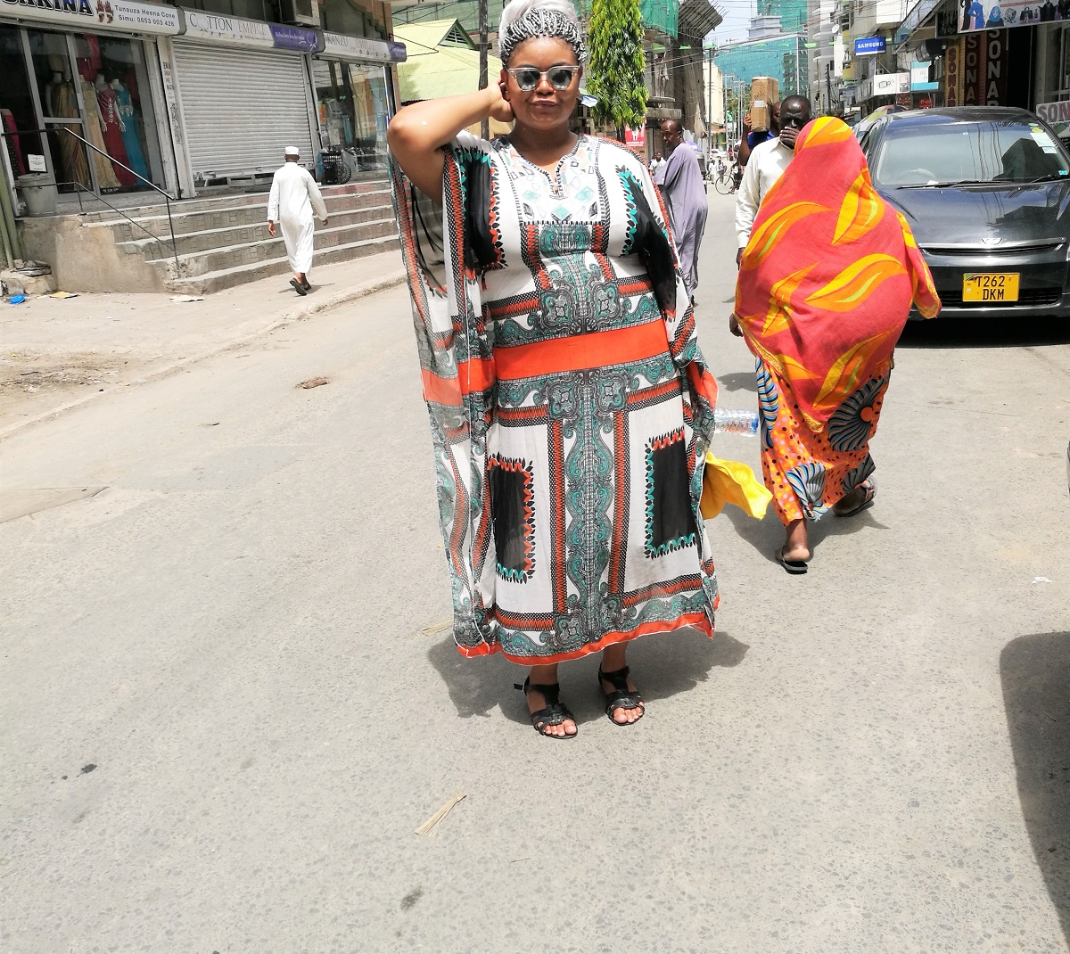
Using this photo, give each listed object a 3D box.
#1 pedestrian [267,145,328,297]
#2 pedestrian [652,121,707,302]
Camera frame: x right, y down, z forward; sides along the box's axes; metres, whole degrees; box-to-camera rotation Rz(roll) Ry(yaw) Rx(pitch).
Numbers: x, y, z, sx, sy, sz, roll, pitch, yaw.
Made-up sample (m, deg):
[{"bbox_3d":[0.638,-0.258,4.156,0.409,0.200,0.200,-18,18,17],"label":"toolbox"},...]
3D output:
[{"bbox_3d":[-2.881,-3.108,13.466,0.600,1.700,0.460,-3,16,6],"label":"pedestrian"},{"bbox_3d":[1.376,-2.564,10.629,0.550,1.630,0.500,-7,16,-7],"label":"pedestrian"}]

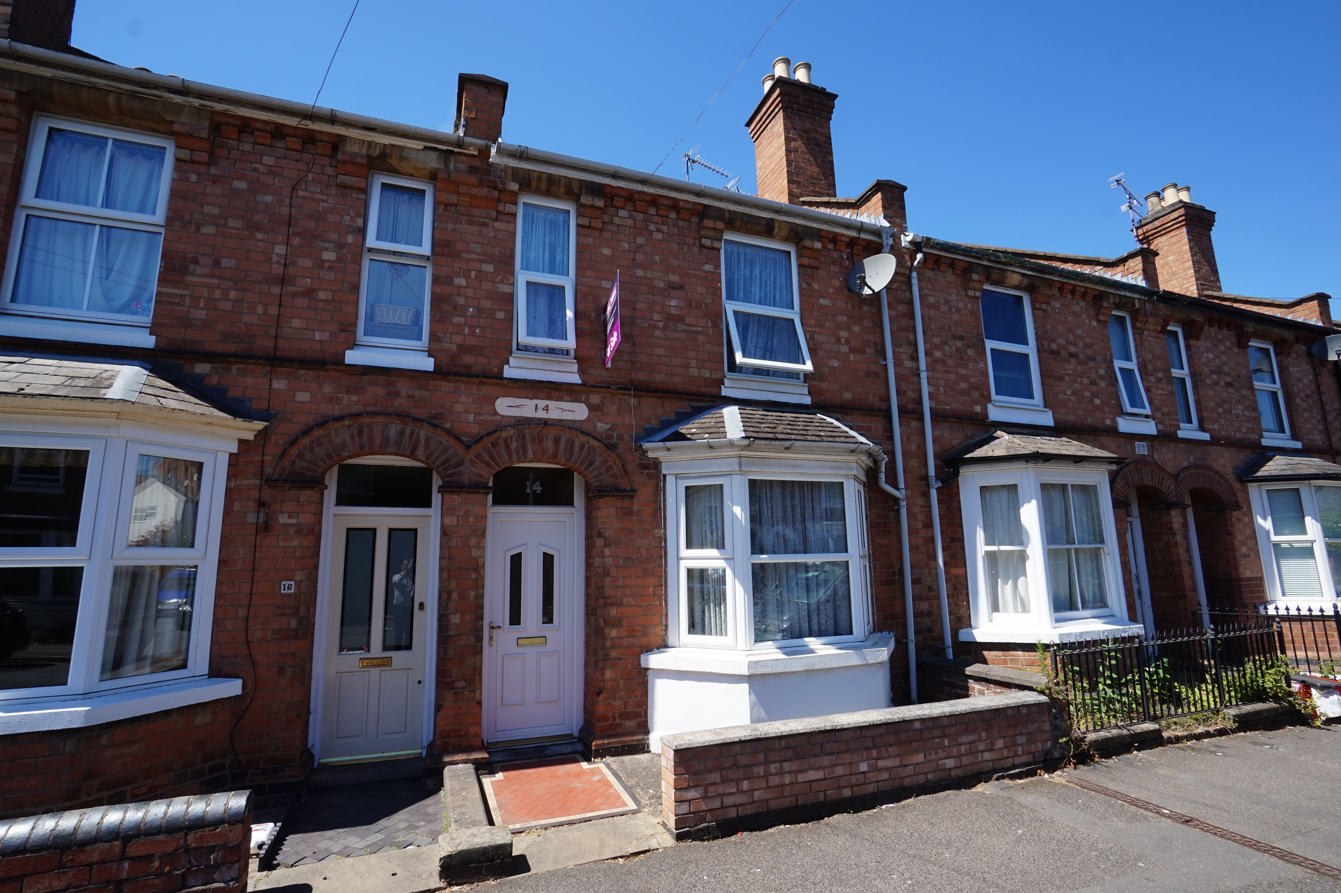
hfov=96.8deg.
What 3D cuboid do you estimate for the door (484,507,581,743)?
[{"bbox_3d":[-1.208,1.544,5.308,0.855,1.987,0.100,3,-10,-22],"label":"door"}]

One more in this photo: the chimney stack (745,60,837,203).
[{"bbox_3d":[2.072,-4.913,9.745,1.040,2.606,1.040,3,-10,-22],"label":"chimney stack"}]

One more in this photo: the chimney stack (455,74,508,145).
[{"bbox_3d":[-1.869,-3.180,5.876,0.460,0.733,0.480,3,-10,-22],"label":"chimney stack"}]

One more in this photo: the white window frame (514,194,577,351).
[{"bbox_3d":[-1.195,-1.633,5.715,0.562,1.573,0.144,2,-10,-20],"label":"white window frame"}]

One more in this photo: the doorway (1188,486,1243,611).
[{"bbox_3d":[7.528,1.770,8.449,0.926,2.333,0.375,2,-10,-20],"label":"doorway"}]

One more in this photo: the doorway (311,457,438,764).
[{"bbox_3d":[-2.375,1.284,4.858,0.904,2.418,0.332,2,-10,-20],"label":"doorway"}]

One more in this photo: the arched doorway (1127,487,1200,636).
[{"bbox_3d":[6.376,1.698,8.037,0.958,2.327,0.375,2,-10,-20],"label":"arched doorway"}]

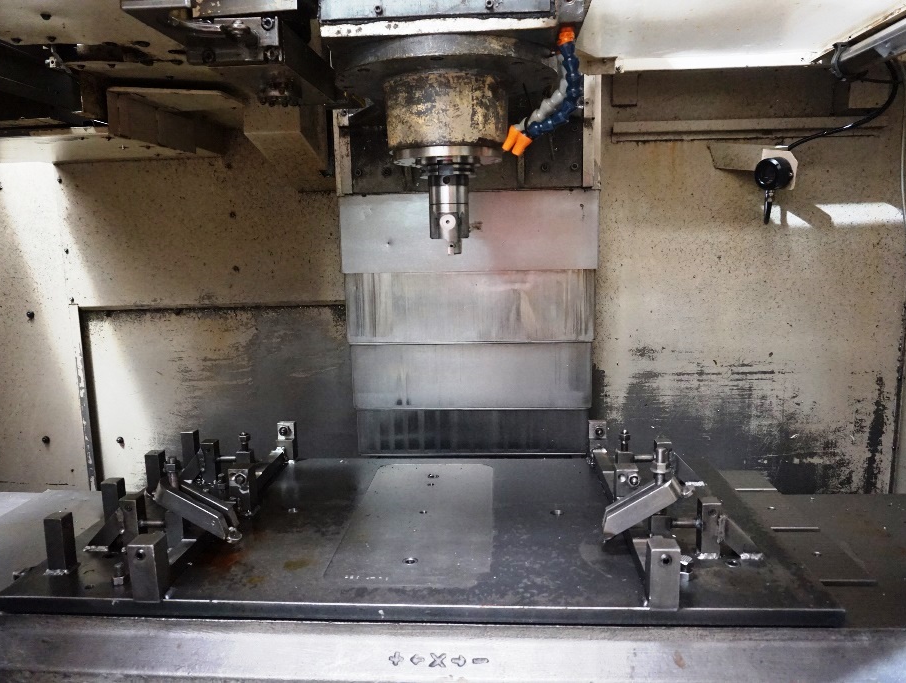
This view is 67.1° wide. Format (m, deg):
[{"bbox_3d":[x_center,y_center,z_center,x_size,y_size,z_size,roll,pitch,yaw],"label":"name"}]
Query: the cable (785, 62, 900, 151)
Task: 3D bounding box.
[{"bbox_3d":[0.642,-0.382,1.117,0.150,0.130,0.090,0,9,4],"label":"cable"}]

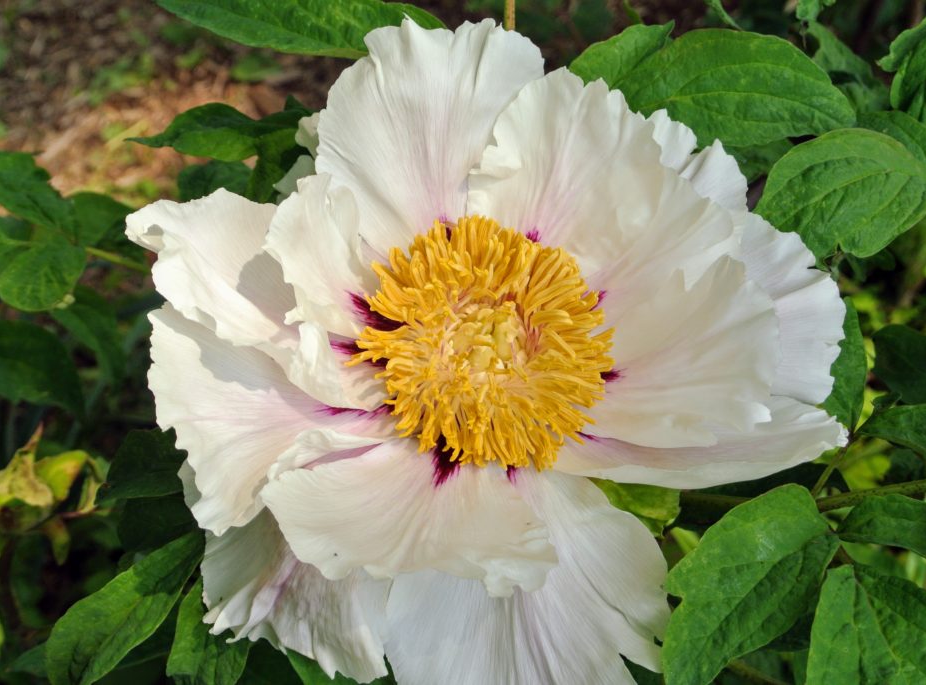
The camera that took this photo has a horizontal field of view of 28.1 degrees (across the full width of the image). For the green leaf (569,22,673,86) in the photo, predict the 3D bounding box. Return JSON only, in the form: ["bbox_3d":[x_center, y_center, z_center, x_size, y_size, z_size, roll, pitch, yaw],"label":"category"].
[{"bbox_3d":[0.045,-0.082,0.535,0.030,0.012,0.026,29,58,20],"label":"green leaf"}]

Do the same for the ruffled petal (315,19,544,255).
[{"bbox_3d":[-0.009,-0.054,0.483,0.056,0.060,0.022,-7,6,-2],"label":"ruffled petal"}]

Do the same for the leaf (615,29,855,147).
[{"bbox_3d":[0.078,-0.073,0.530,0.066,0.014,0.036,3,53,3],"label":"leaf"}]

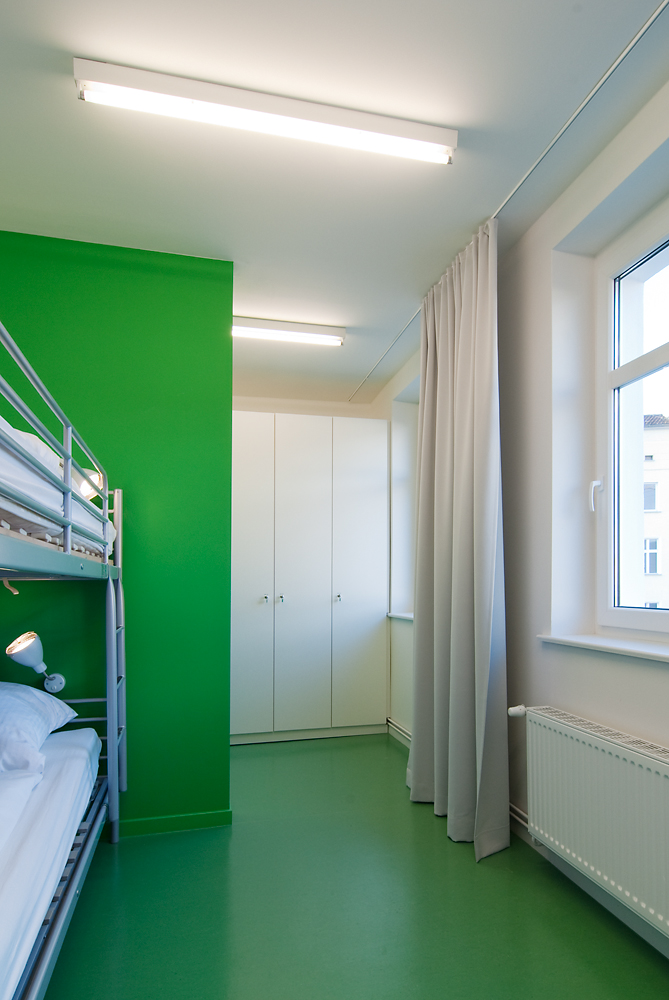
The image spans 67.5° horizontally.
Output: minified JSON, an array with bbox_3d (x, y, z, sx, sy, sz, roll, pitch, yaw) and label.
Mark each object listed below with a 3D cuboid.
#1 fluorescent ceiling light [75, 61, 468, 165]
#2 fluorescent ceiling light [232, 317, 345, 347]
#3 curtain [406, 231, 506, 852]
[{"bbox_3d":[-0.181,-1.259,1.653,1.237,0.092,0.065,2,-5,-12],"label":"fluorescent ceiling light"},{"bbox_3d":[-0.538,-1.049,3.046,1.237,0.092,0.065,2,-5,-11],"label":"fluorescent ceiling light"},{"bbox_3d":[0.594,0.236,2.565,0.211,2.731,0.783,1,-5,-15],"label":"curtain"}]

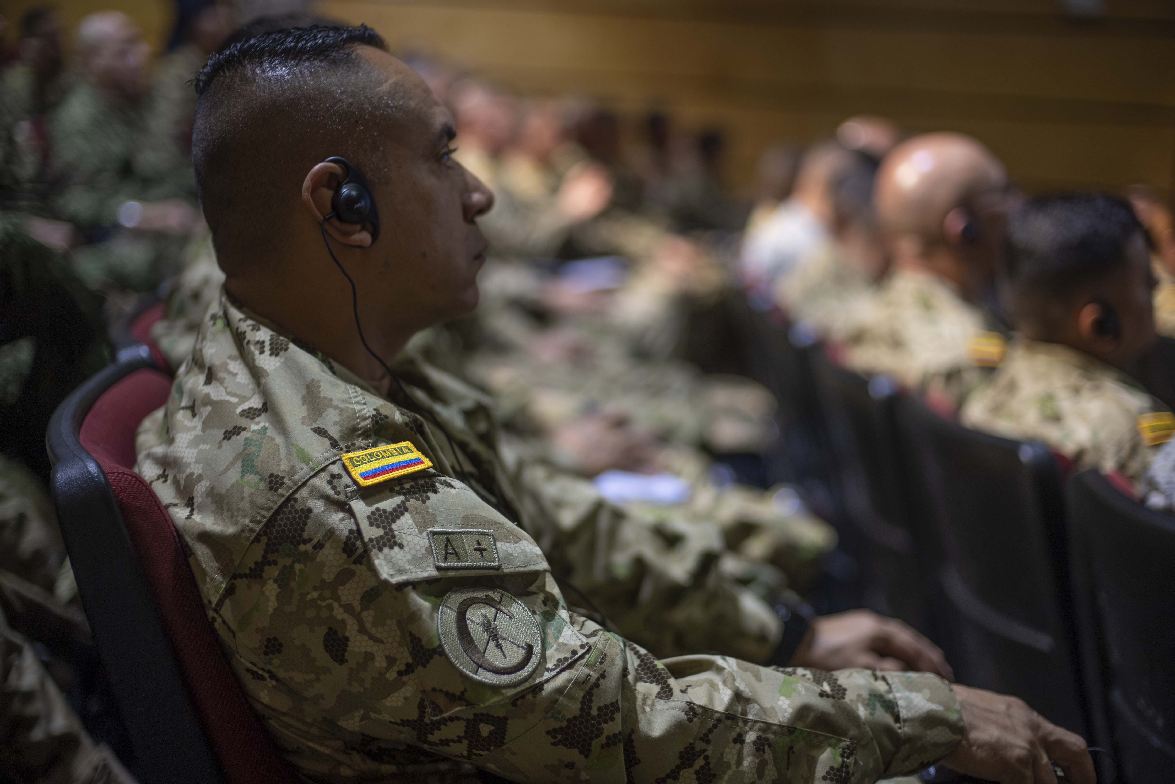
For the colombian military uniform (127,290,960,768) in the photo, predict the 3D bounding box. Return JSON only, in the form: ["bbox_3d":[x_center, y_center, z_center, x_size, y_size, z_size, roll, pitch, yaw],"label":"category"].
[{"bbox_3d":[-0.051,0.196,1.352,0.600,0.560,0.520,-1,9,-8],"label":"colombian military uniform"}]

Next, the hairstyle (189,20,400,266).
[{"bbox_3d":[-0.230,-0.195,1.275,0.168,0.185,0.158,-10,11,-12],"label":"hairstyle"}]

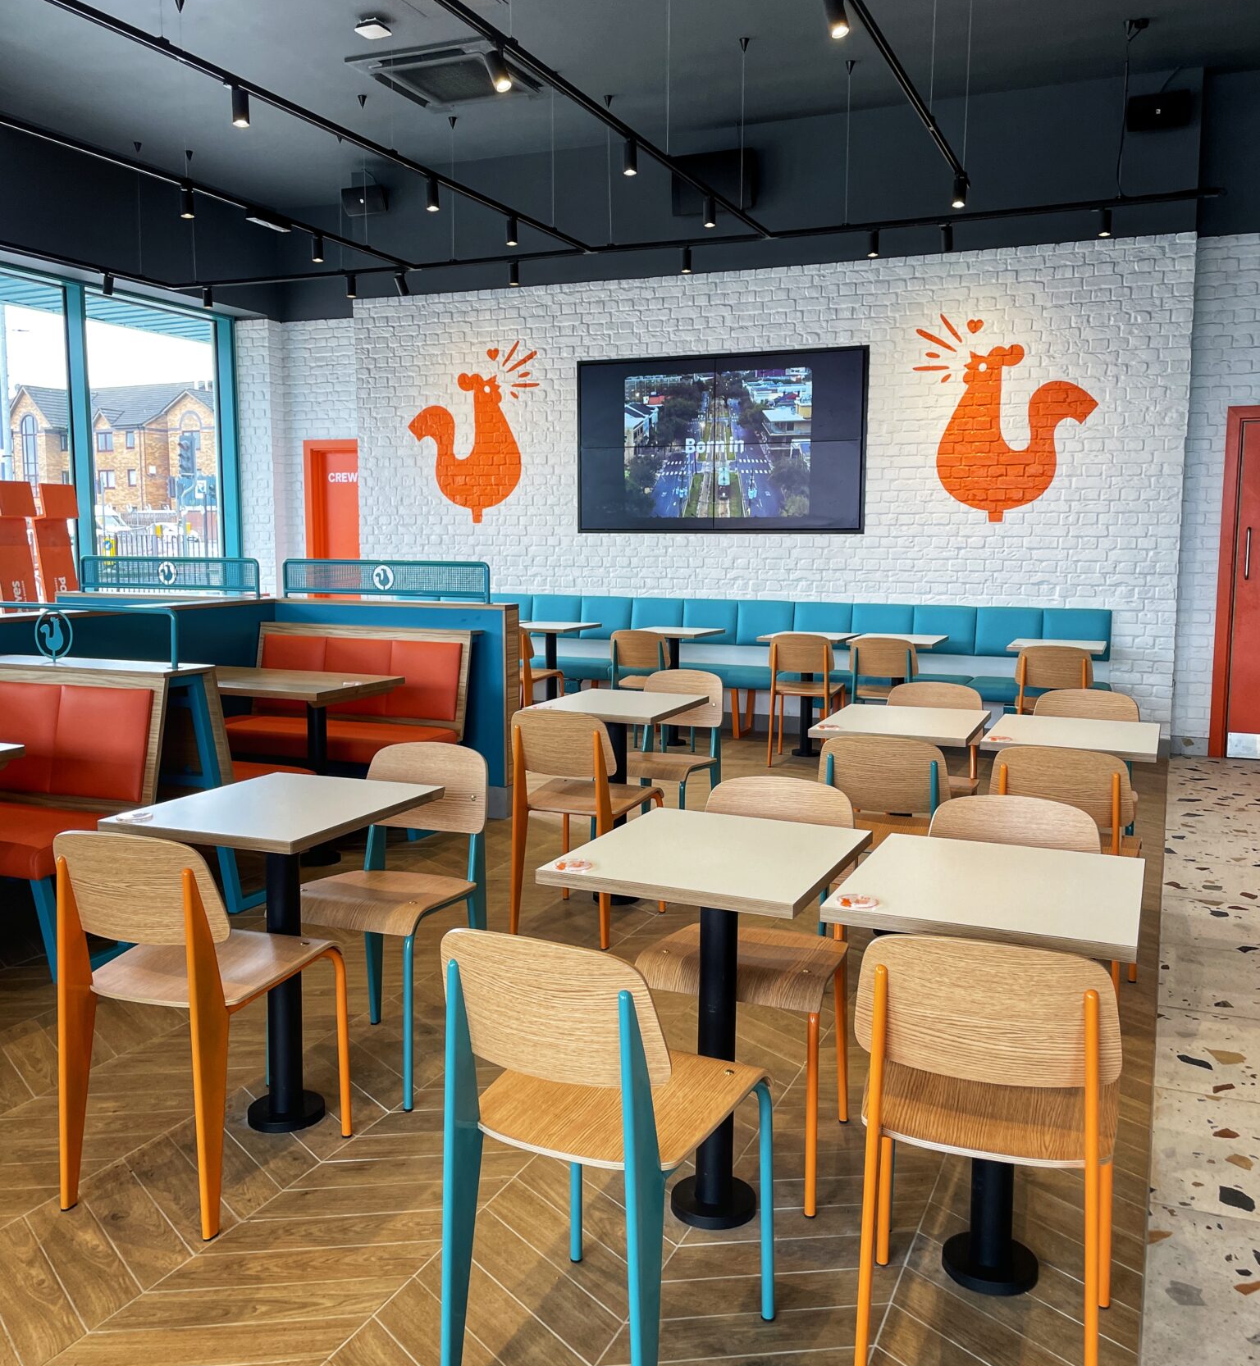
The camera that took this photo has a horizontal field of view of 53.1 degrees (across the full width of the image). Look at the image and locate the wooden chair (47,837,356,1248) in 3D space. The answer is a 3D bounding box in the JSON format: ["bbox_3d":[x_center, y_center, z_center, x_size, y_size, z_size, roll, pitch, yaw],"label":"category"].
[{"bbox_3d":[-0.919,0.667,2.709,0.415,0.790,0.495,3,7,19],"label":"wooden chair"}]

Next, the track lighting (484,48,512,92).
[{"bbox_3d":[-0.490,-2.278,4.700,0.064,0.155,0.064,-26,-12,39],"label":"track lighting"}]

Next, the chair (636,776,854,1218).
[{"bbox_3d":[0.268,0.655,2.797,0.418,0.802,0.491,3,7,21],"label":"chair"}]

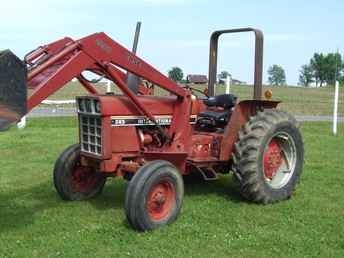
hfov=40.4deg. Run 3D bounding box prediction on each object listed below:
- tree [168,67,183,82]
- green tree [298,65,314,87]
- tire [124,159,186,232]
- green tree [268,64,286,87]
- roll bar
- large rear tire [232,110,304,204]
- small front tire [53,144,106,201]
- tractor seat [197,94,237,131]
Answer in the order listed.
[{"bbox_3d":[1.499,-20.231,175.000,5.620,5.994,5.620,2,6,0],"label":"tree"},{"bbox_3d":[48.860,-19.289,170.000,5.641,8.007,5.641,2,6,0],"label":"green tree"},{"bbox_3d":[-0.175,0.756,5.180,0.212,0.775,0.775,8,8,44],"label":"tire"},{"bbox_3d":[38.396,-19.380,170.000,6.551,7.825,6.551,2,6,0],"label":"green tree"},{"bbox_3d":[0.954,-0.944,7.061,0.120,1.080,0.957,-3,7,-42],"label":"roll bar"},{"bbox_3d":[1.390,0.417,6.578,1.325,1.312,0.400,-3,7,-42],"label":"large rear tire"},{"bbox_3d":[-1.234,0.603,6.338,0.212,0.775,0.775,7,8,43],"label":"small front tire"},{"bbox_3d":[0.690,-0.256,6.910,0.500,0.500,0.500,-3,7,-42],"label":"tractor seat"}]

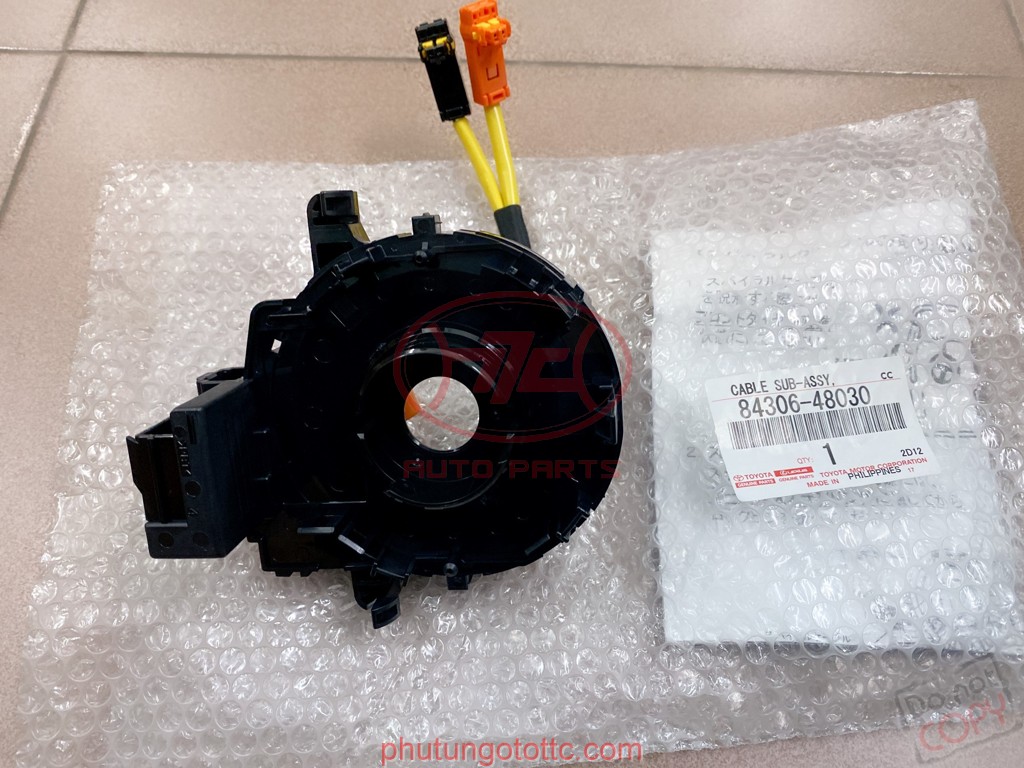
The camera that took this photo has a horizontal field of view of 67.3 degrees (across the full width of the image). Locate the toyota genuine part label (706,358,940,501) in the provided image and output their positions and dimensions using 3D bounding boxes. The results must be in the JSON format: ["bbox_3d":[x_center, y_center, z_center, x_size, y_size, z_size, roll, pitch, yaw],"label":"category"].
[{"bbox_3d":[0.121,0.016,0.300,0.081,0.002,0.051,-6,64,-4],"label":"toyota genuine part label"}]

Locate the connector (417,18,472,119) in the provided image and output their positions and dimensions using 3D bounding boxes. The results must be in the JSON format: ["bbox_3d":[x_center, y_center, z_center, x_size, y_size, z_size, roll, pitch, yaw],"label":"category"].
[{"bbox_3d":[-0.024,-0.113,0.280,0.011,0.034,0.011,-18,43,2],"label":"connector"}]

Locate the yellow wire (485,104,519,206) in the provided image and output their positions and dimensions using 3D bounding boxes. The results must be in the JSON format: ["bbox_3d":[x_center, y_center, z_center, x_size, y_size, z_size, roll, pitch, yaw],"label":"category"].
[{"bbox_3d":[-0.004,-0.087,0.296,0.007,0.039,0.007,-10,36,2],"label":"yellow wire"}]

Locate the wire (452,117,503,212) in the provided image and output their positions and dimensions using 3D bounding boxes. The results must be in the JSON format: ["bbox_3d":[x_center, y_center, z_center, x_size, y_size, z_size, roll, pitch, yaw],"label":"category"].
[{"bbox_3d":[-0.012,-0.085,0.299,0.007,0.038,0.006,-21,32,4],"label":"wire"}]

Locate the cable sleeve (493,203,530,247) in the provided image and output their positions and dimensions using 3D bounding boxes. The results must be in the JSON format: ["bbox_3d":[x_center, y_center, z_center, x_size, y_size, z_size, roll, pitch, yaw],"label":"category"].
[{"bbox_3d":[0.001,-0.062,0.314,0.011,0.018,0.007,-21,24,4],"label":"cable sleeve"}]

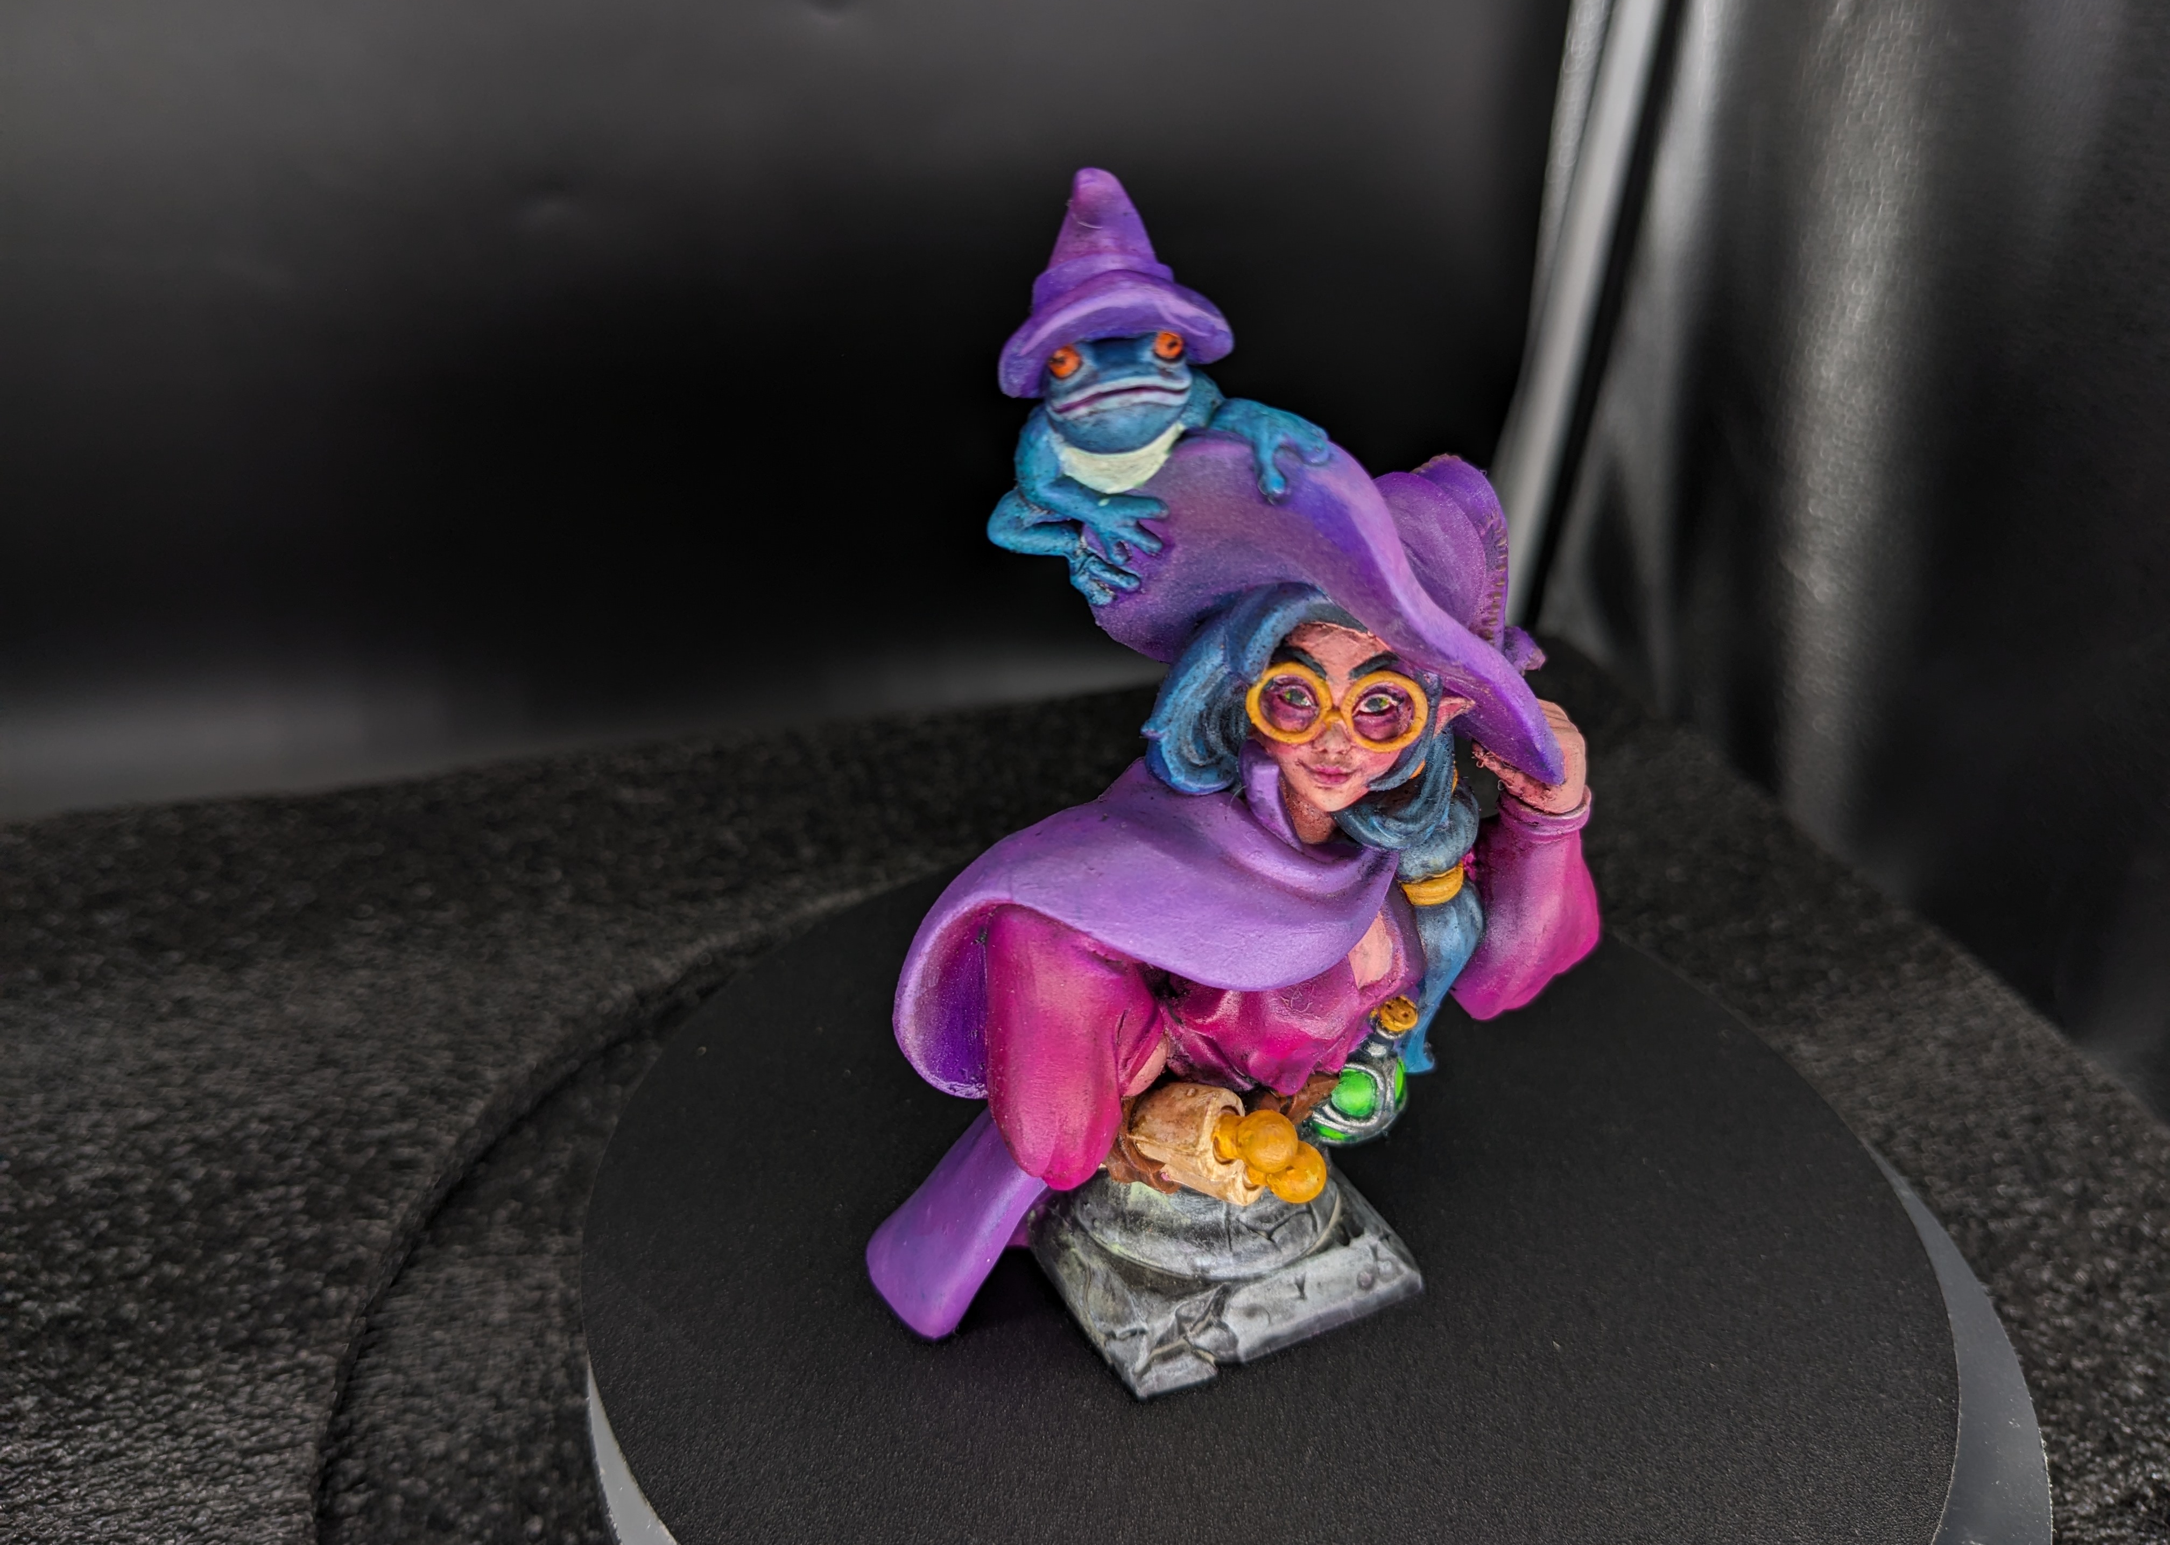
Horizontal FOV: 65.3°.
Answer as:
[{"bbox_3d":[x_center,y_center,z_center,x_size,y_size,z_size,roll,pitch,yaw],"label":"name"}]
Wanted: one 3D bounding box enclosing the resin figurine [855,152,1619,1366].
[{"bbox_3d":[0.017,0.001,0.166,0.078,0.114,0.050,-12,32,-23],"label":"resin figurine"}]

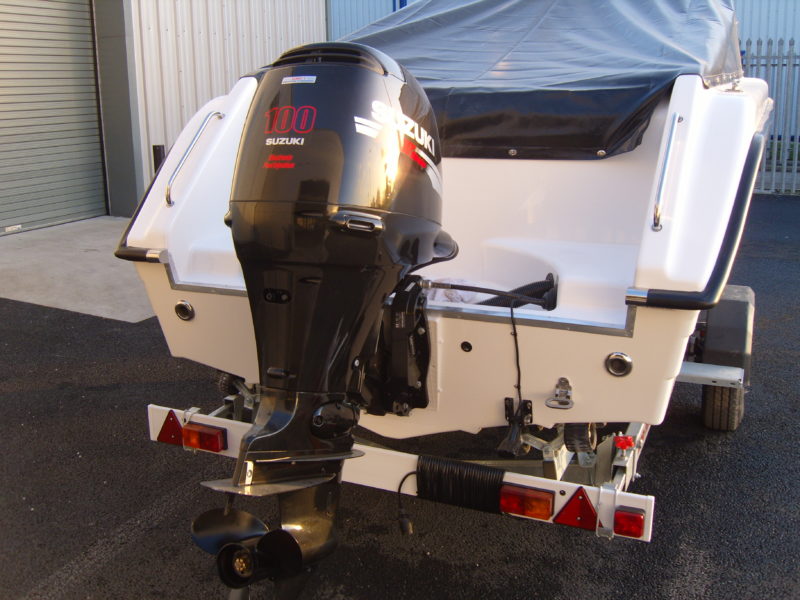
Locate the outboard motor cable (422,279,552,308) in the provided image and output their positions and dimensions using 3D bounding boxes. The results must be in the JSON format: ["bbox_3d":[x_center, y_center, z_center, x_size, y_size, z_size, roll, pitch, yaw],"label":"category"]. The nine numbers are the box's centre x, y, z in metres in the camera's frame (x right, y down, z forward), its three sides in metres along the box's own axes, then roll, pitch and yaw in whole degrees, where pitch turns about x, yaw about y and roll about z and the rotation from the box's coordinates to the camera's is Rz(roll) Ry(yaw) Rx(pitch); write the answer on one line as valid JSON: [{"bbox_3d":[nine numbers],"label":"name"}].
[{"bbox_3d":[0.271,-0.021,2.525,0.420,0.085,0.080,0,15,-1],"label":"outboard motor cable"}]

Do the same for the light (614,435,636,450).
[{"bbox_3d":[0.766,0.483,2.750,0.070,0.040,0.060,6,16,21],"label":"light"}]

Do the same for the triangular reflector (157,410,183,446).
[{"bbox_3d":[-0.853,0.478,3.030,0.150,0.135,0.012,6,16,21],"label":"triangular reflector"}]

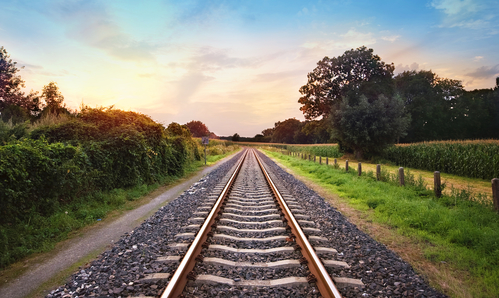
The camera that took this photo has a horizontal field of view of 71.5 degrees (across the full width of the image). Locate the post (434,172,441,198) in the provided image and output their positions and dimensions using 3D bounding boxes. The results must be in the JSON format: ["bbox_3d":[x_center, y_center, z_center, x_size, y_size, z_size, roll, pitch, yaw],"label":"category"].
[{"bbox_3d":[6.528,1.251,12.000,0.190,0.915,0.190,0,1,0],"label":"post"}]

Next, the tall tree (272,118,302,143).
[{"bbox_3d":[14.265,-5.807,130.000,11.000,12.036,10.000,0,1,0],"label":"tall tree"}]

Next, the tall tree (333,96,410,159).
[{"bbox_3d":[16.490,-2.986,47.000,10.400,8.550,9.500,0,1,0],"label":"tall tree"}]

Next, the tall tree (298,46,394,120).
[{"bbox_3d":[17.545,-8.718,62.000,16.500,19.625,15.000,0,1,0],"label":"tall tree"}]

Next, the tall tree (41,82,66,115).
[{"bbox_3d":[-15.848,-1.961,28.000,2.900,6.994,2.900,0,1,0],"label":"tall tree"}]

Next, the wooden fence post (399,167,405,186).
[{"bbox_3d":[6.562,1.231,14.900,0.200,0.852,0.200,0,1,0],"label":"wooden fence post"}]

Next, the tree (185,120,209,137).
[{"bbox_3d":[-16.070,-4.129,105.000,8.000,9.329,7.800,0,1,0],"label":"tree"}]

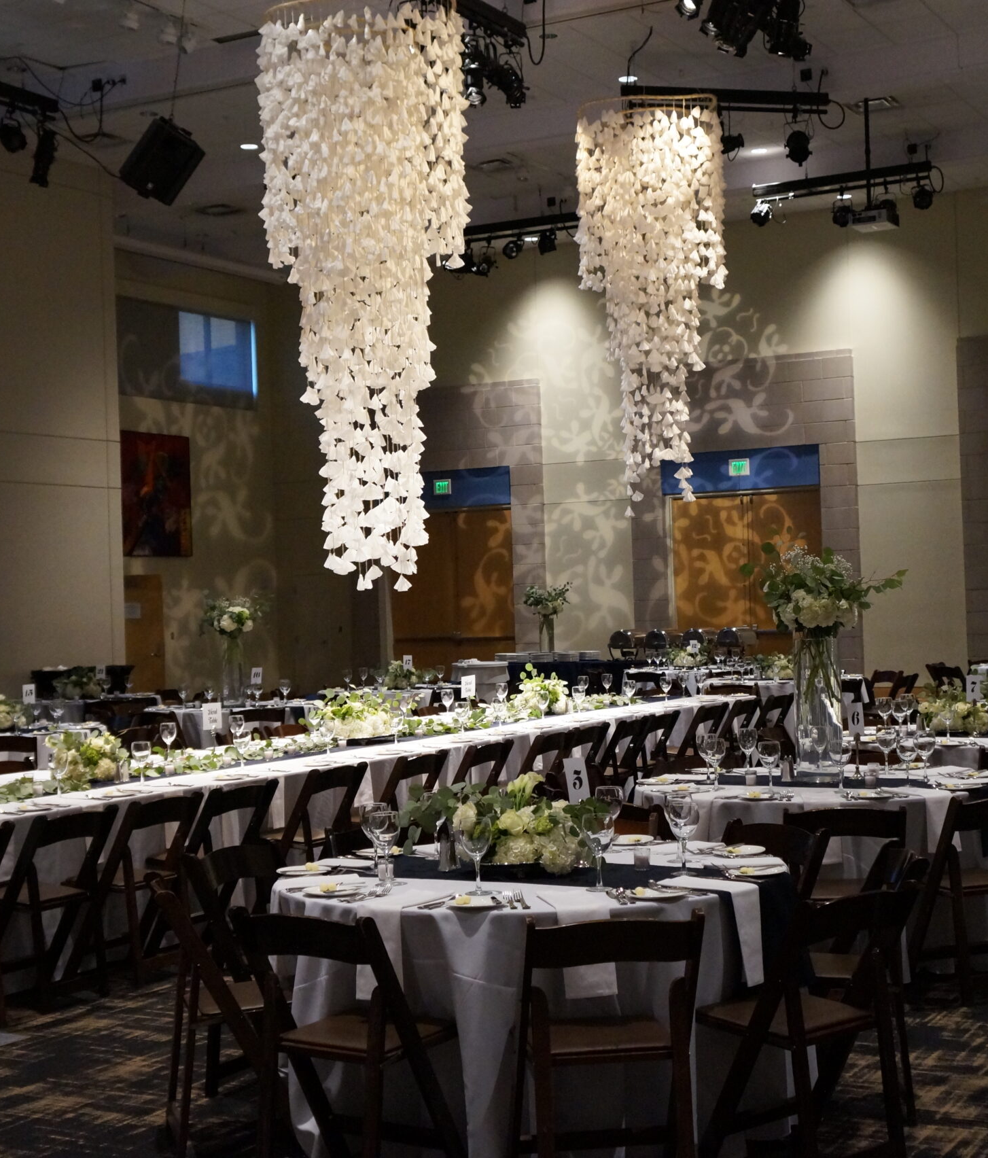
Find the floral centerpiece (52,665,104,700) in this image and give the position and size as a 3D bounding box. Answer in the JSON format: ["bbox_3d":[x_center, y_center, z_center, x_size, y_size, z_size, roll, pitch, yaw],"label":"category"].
[{"bbox_3d":[-4.033,1.002,17.300,0.430,0.310,0.360,-2,-1,30],"label":"floral centerpiece"}]

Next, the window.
[{"bbox_3d":[-4.834,-3.535,28.300,0.120,1.500,3.560,-2,-1,30],"label":"window"}]

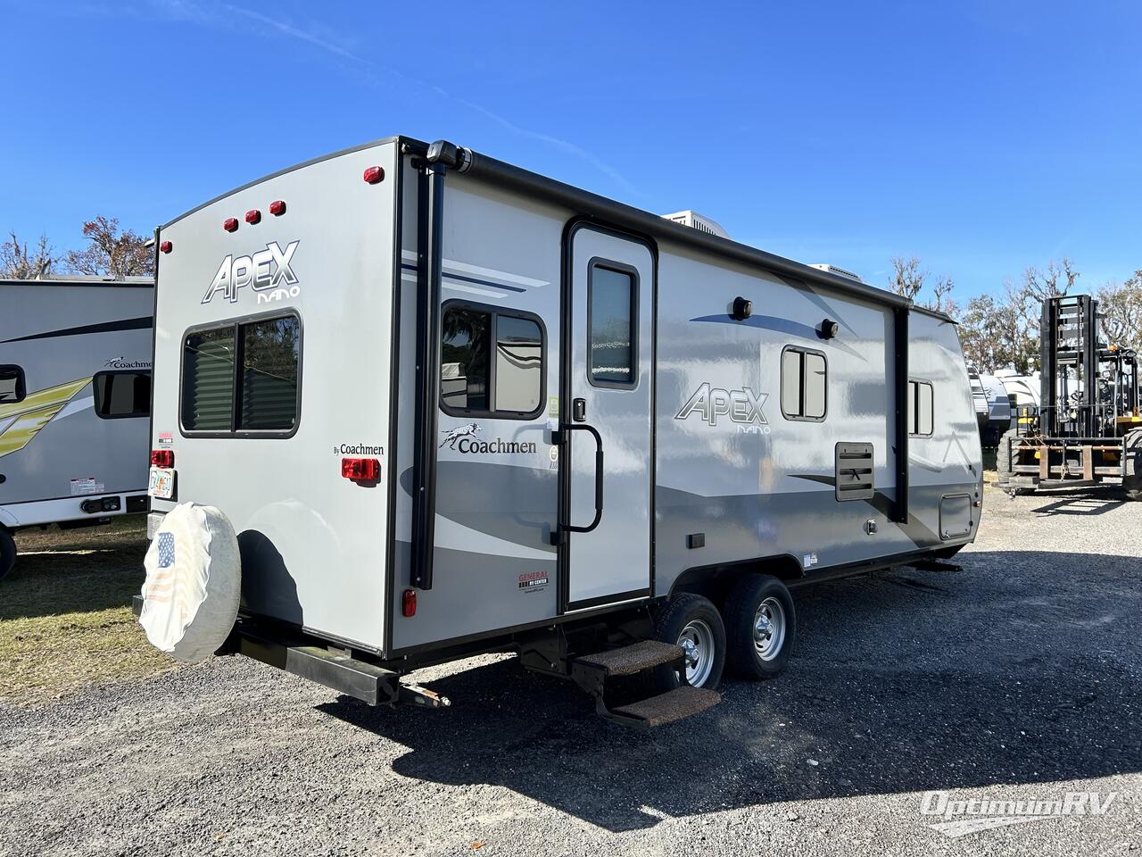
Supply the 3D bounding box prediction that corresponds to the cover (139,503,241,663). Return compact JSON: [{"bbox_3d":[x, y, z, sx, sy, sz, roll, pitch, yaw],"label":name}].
[{"bbox_3d":[-1.640,0.662,3.707,0.680,0.680,0.220,0,-7,43],"label":"cover"}]

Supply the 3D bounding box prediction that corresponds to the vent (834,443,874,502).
[{"bbox_3d":[2.047,0.311,6.177,0.040,0.421,0.614,0,-2,43],"label":"vent"}]

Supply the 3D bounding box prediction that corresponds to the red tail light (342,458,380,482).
[{"bbox_3d":[-0.830,0.157,3.355,0.215,0.075,0.045,0,-2,43],"label":"red tail light"}]

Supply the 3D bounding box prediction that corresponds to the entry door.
[{"bbox_3d":[0.193,-0.063,4.197,0.050,1.809,0.663,0,-2,43],"label":"entry door"}]

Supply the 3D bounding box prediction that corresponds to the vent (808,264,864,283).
[{"bbox_3d":[2.186,-1.188,7.545,0.500,0.320,0.660,0,-2,43],"label":"vent"}]

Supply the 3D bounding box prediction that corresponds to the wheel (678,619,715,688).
[{"bbox_3d":[0.664,1.270,4.856,0.130,0.390,0.390,0,-2,43],"label":"wheel"}]

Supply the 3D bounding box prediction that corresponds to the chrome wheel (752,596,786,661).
[{"bbox_3d":[1.221,1.265,5.452,0.130,0.390,0.390,0,-2,43],"label":"chrome wheel"}]

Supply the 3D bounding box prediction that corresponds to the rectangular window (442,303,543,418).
[{"bbox_3d":[-0.319,-0.281,3.647,0.040,0.484,0.619,0,-2,43],"label":"rectangular window"}]

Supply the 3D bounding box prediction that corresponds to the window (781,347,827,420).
[{"bbox_3d":[1.530,-0.287,5.627,0.040,0.487,0.639,0,-2,43],"label":"window"}]

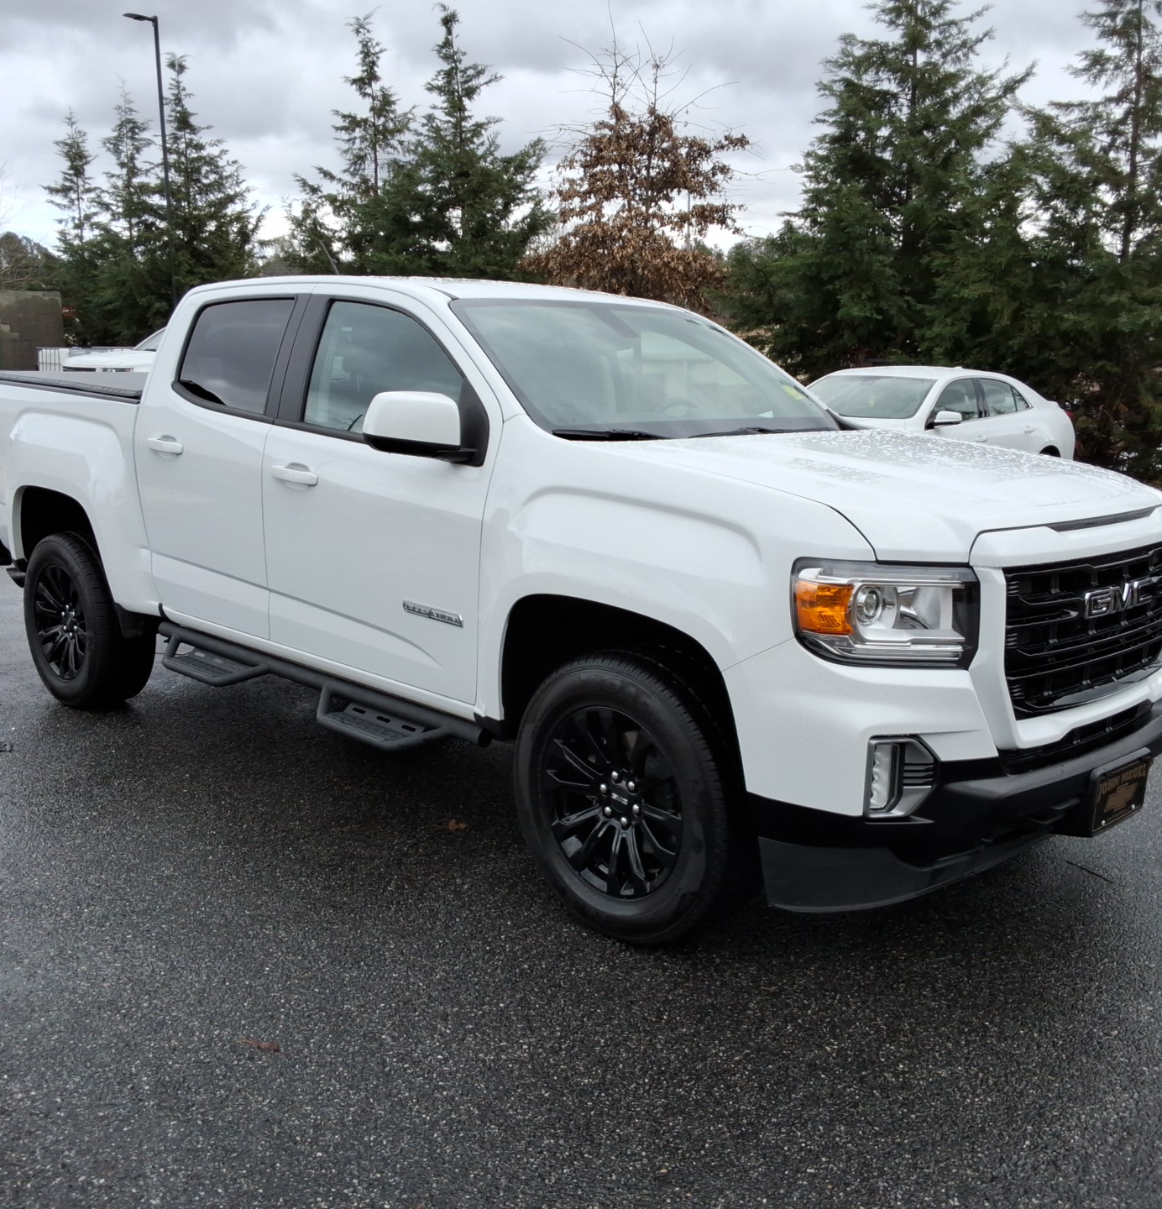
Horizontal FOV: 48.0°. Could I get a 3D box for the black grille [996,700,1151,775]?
[{"bbox_3d":[1.291,0.320,3.289,0.890,0.120,0.110,-9,14,-44],"label":"black grille"}]

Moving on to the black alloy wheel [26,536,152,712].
[{"bbox_3d":[-2.123,0.058,5.613,0.270,0.775,0.775,-8,13,-44],"label":"black alloy wheel"}]

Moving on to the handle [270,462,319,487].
[{"bbox_3d":[-0.894,-0.409,4.106,0.055,0.058,0.235,-8,13,-44],"label":"handle"}]

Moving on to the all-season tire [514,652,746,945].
[{"bbox_3d":[0.157,0.479,3.353,0.262,0.752,0.752,-9,14,-44],"label":"all-season tire"}]

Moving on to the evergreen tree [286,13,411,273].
[{"bbox_3d":[-4.312,-7.880,27.222,3.600,8.350,3.600,-1,10,-9],"label":"evergreen tree"}]

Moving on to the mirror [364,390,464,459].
[{"bbox_3d":[-0.452,-0.490,3.550,0.220,0.185,0.170,-8,13,-44],"label":"mirror"}]

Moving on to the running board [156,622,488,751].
[{"bbox_3d":[-0.982,0.267,4.328,0.180,0.155,1.970,-9,14,-44],"label":"running board"}]

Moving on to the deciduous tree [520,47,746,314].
[{"bbox_3d":[1.040,-6.414,24.154,4.100,7.600,4.100,0,10,0],"label":"deciduous tree"}]

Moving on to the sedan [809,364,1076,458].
[{"bbox_3d":[3.300,-1.650,13.240,1.850,1.460,4.860,9,13,43],"label":"sedan"}]

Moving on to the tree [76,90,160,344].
[{"bbox_3d":[-11.234,-8.753,32.676,2.500,7.860,2.500,0,10,0],"label":"tree"}]

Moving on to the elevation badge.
[{"bbox_3d":[-0.422,0.027,3.704,0.012,0.038,0.275,-9,14,-44],"label":"elevation badge"}]

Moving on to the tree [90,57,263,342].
[{"bbox_3d":[-10.740,-10.009,35.285,4.500,9.070,4.500,-3,10,-16],"label":"tree"}]

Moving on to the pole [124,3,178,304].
[{"bbox_3d":[-11.140,-10.066,33.736,0.950,9.720,0.350,-3,10,-16],"label":"pole"}]

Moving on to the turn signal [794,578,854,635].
[{"bbox_3d":[0.523,0.002,2.801,0.120,0.120,0.095,-3,10,-19],"label":"turn signal"}]

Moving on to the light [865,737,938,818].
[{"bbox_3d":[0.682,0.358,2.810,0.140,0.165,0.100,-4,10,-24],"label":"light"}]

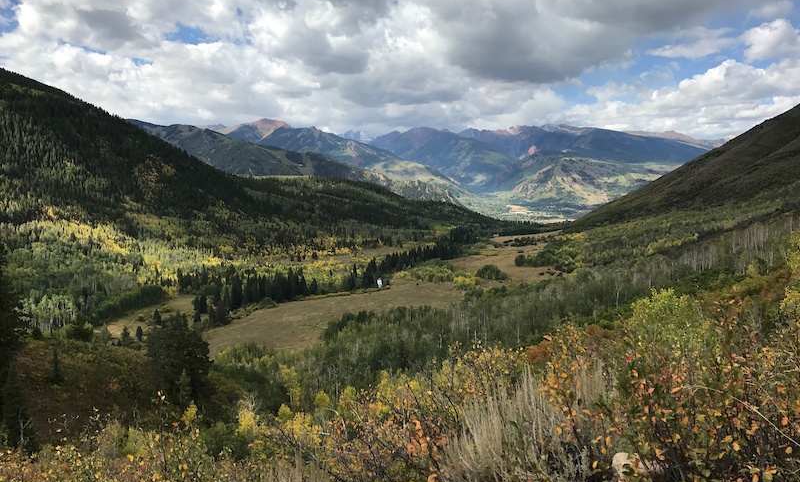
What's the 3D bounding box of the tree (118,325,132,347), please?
[{"bbox_3d":[-84.840,29.439,200.000,4.020,6.340,4.020,0,5,0],"label":"tree"}]

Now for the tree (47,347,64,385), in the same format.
[{"bbox_3d":[-55.859,20.202,105.000,2.840,6.490,2.840,0,5,0],"label":"tree"}]

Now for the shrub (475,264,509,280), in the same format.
[{"bbox_3d":[50.904,16.968,360.000,18.920,8.900,15.000,0,5,0],"label":"shrub"}]

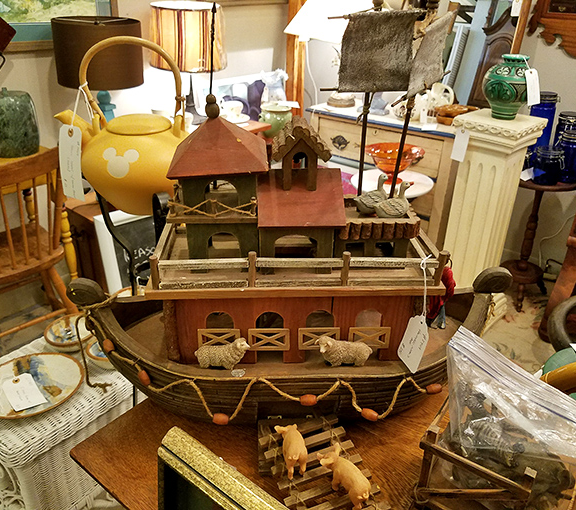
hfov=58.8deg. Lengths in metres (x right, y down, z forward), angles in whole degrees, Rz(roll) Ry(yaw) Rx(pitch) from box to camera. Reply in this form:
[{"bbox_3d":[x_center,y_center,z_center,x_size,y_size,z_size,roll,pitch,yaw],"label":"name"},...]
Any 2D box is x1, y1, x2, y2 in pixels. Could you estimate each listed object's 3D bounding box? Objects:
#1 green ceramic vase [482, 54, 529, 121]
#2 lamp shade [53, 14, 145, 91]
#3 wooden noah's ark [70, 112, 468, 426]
[{"bbox_3d":[0.879,-0.665,2.014,0.165,0.235,0.165,2,28,0],"label":"green ceramic vase"},{"bbox_3d":[-0.768,-0.821,2.080,0.345,0.245,0.345,2,28,0],"label":"lamp shade"},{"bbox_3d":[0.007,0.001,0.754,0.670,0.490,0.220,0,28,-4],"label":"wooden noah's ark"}]

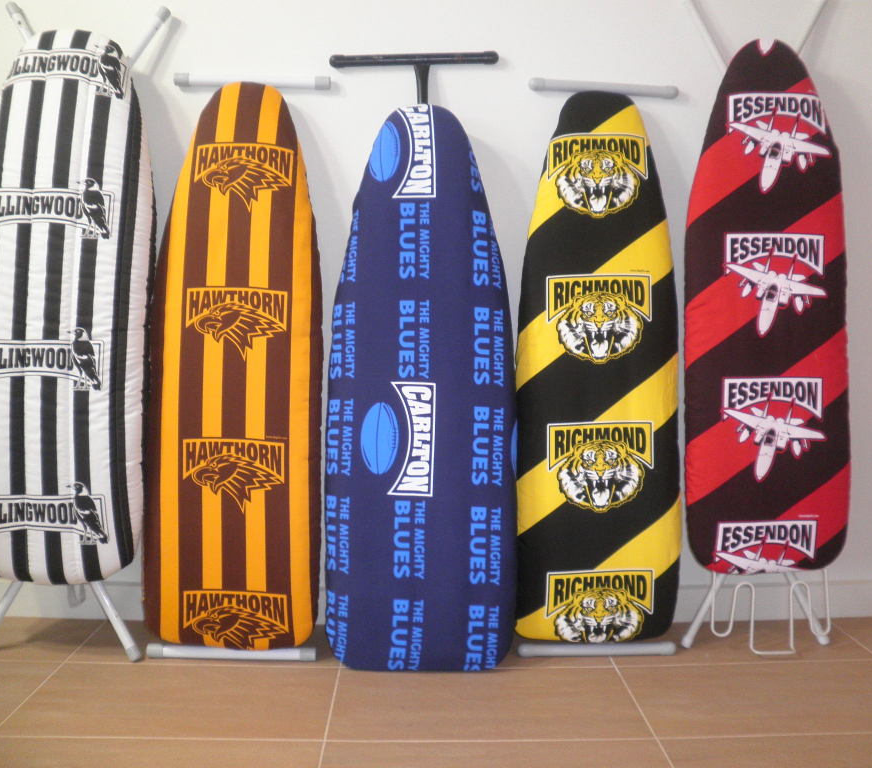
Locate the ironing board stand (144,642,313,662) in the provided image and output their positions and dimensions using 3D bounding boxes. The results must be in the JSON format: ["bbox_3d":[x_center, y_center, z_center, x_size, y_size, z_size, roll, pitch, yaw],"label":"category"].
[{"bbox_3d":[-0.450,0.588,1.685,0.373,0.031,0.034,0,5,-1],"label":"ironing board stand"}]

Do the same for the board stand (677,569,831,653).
[{"bbox_3d":[0.730,0.517,1.752,0.325,0.180,0.110,0,5,-1],"label":"board stand"}]

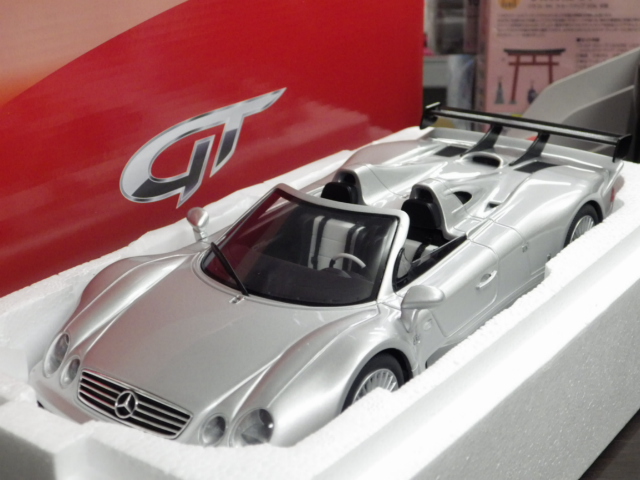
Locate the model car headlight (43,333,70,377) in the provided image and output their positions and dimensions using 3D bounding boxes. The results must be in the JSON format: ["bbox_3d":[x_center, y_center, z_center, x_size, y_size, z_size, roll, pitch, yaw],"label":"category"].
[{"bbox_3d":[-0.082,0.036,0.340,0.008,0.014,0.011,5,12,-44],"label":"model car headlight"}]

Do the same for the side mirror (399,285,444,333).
[{"bbox_3d":[0.031,0.020,0.335,0.016,0.013,0.008,5,23,16],"label":"side mirror"}]

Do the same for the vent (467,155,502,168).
[{"bbox_3d":[0.070,-0.033,0.461,0.016,0.004,0.006,14,27,34],"label":"vent"}]

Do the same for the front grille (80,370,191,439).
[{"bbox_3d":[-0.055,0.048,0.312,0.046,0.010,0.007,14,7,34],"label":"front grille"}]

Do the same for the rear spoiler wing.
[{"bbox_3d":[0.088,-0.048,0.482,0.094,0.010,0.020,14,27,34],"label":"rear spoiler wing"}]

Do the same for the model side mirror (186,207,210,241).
[{"bbox_3d":[-0.044,-0.006,0.397,0.008,0.013,0.015,-15,26,-30],"label":"model side mirror"}]

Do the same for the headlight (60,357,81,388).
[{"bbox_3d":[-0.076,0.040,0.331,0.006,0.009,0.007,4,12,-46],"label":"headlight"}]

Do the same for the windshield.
[{"bbox_3d":[-0.008,0.003,0.362,0.073,0.019,0.049,14,27,34],"label":"windshield"}]

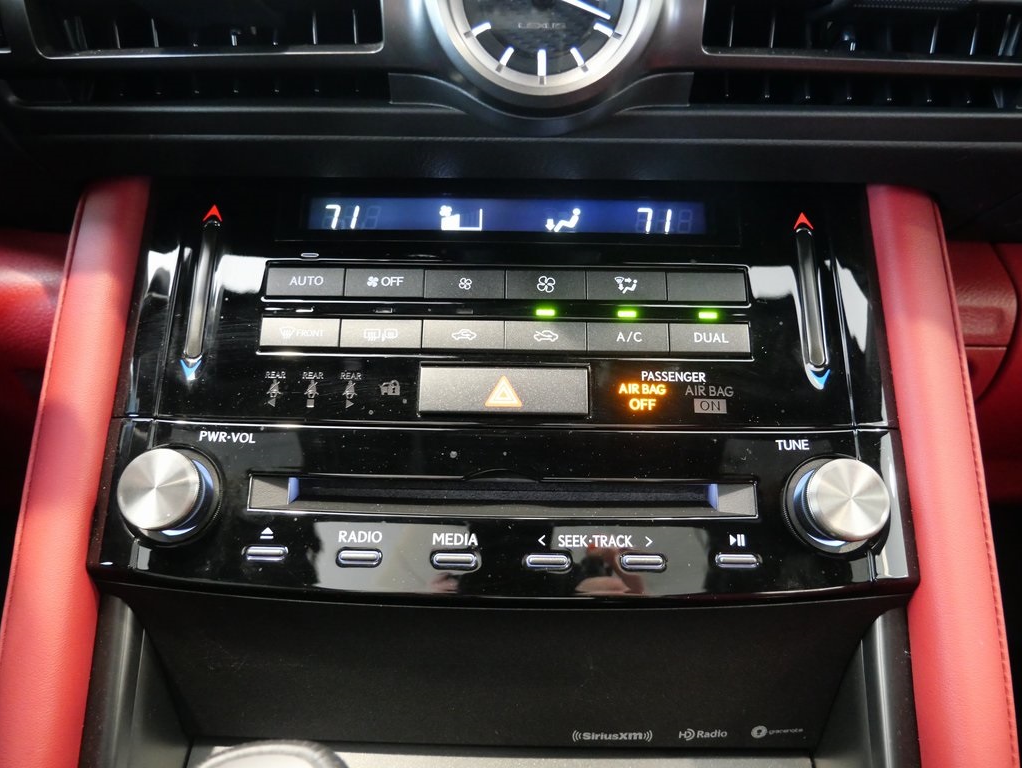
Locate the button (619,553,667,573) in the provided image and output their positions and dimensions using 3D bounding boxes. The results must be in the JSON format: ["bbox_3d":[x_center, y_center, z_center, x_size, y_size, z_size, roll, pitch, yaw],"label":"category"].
[{"bbox_3d":[0.039,0.052,0.207,0.014,0.005,0.004,1,-16,0],"label":"button"}]

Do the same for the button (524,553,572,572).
[{"bbox_3d":[0.011,0.052,0.207,0.014,0.005,0.004,1,-16,0],"label":"button"}]

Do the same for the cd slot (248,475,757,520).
[{"bbox_3d":[-0.002,0.036,0.218,0.151,0.011,0.015,1,-16,0],"label":"cd slot"}]

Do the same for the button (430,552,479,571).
[{"bbox_3d":[-0.016,0.052,0.207,0.014,0.005,0.004,1,-16,0],"label":"button"}]

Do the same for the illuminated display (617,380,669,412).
[{"bbox_3d":[0.041,0.004,0.220,0.015,0.010,0.002,1,-16,0],"label":"illuminated display"}]

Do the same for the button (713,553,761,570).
[{"bbox_3d":[0.066,0.052,0.207,0.014,0.005,0.004,1,-16,0],"label":"button"}]

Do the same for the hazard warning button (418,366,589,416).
[{"bbox_3d":[-0.002,0.003,0.222,0.053,0.015,0.007,1,-16,0],"label":"hazard warning button"}]

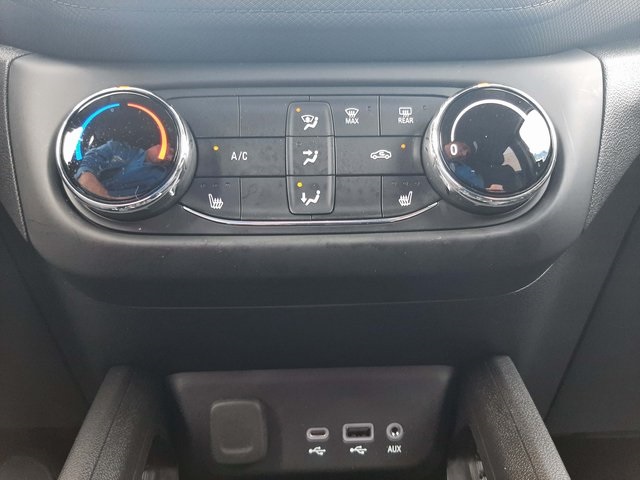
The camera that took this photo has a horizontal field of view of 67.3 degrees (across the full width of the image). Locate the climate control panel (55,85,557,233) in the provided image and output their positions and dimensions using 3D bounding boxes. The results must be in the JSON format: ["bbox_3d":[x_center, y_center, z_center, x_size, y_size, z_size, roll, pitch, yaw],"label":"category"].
[{"bbox_3d":[-0.006,-0.035,0.213,0.213,0.064,0.032,-1,-7,-1],"label":"climate control panel"}]

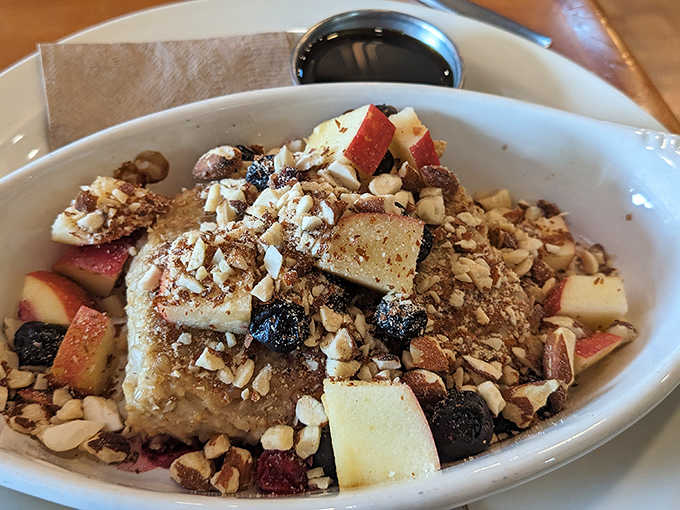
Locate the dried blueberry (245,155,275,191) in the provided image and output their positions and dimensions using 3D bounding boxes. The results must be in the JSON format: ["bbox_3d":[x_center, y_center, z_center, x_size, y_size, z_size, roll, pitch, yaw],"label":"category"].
[{"bbox_3d":[-0.025,-0.026,0.172,0.011,0.011,0.012,2,59,0],"label":"dried blueberry"}]

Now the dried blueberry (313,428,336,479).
[{"bbox_3d":[-0.001,0.054,0.145,0.014,0.012,0.013,2,59,0],"label":"dried blueberry"}]

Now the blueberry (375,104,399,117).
[{"bbox_3d":[0.016,-0.049,0.190,0.012,0.009,0.011,2,59,0],"label":"blueberry"}]

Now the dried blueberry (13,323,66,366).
[{"bbox_3d":[-0.086,0.026,0.154,0.015,0.012,0.014,2,59,0],"label":"dried blueberry"}]

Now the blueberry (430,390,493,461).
[{"bbox_3d":[0.033,0.046,0.142,0.017,0.017,0.018,2,59,0],"label":"blueberry"}]

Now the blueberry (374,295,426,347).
[{"bbox_3d":[0.017,0.018,0.146,0.015,0.014,0.015,2,59,0],"label":"blueberry"}]

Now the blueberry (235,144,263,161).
[{"bbox_3d":[-0.032,-0.035,0.185,0.012,0.009,0.010,2,59,0],"label":"blueberry"}]

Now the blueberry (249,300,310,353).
[{"bbox_3d":[-0.017,0.019,0.145,0.017,0.013,0.015,2,59,0],"label":"blueberry"}]

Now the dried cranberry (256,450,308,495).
[{"bbox_3d":[-0.015,0.057,0.140,0.013,0.009,0.011,2,59,0],"label":"dried cranberry"}]

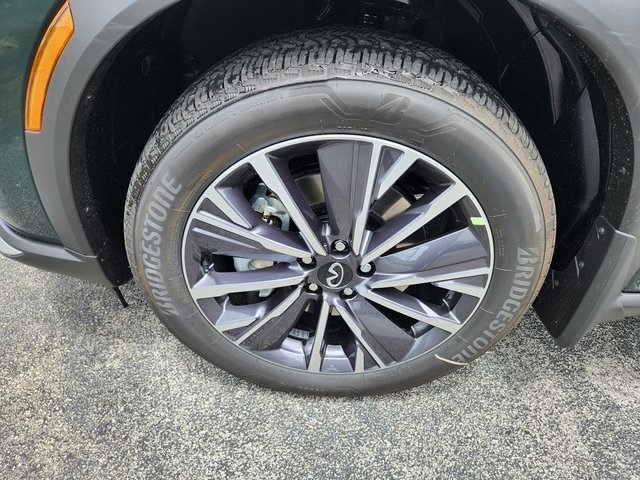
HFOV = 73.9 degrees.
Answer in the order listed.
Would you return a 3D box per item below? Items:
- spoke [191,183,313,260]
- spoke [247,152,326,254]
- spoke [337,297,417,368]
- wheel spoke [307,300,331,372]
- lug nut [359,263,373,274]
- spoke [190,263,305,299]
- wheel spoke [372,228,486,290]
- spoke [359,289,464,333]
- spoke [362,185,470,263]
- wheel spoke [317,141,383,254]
[{"bbox_3d":[-0.109,-0.019,0.730,0.214,0.146,0.040,13,37,-4],"label":"spoke"},{"bbox_3d":[-0.035,-0.060,0.694,0.036,0.207,0.042,-24,31,21],"label":"spoke"},{"bbox_3d":[0.122,0.175,0.851,0.097,0.202,0.040,-24,31,21],"label":"spoke"},{"bbox_3d":[-0.002,0.193,0.878,0.032,0.212,0.042,6,37,1],"label":"wheel spoke"},{"bbox_3d":[0.084,0.045,0.772,0.024,0.024,0.027,3,37,4],"label":"lug nut"},{"bbox_3d":[-0.129,0.074,0.801,0.232,0.028,0.042,-10,35,12],"label":"spoke"},{"bbox_3d":[0.184,0.028,0.736,0.202,0.093,0.040,-8,35,11],"label":"wheel spoke"},{"bbox_3d":[0.176,0.119,0.806,0.199,0.035,0.042,25,35,-12],"label":"spoke"},{"bbox_3d":[0.141,-0.030,0.699,0.206,0.029,0.042,-37,25,28],"label":"spoke"},{"bbox_3d":[0.035,-0.070,0.678,0.090,0.207,0.040,7,37,1],"label":"wheel spoke"}]

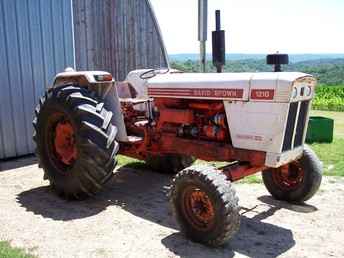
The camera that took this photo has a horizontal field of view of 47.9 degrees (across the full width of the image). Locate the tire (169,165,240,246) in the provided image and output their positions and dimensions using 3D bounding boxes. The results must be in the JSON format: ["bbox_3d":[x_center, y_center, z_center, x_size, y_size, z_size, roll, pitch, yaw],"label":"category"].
[{"bbox_3d":[0.295,0.729,3.693,0.215,0.755,0.755,-7,10,-43],"label":"tire"}]

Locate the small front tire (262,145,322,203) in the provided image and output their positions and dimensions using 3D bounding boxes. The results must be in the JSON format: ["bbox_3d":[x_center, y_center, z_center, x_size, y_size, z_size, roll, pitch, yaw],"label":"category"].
[{"bbox_3d":[1.535,0.539,5.014,0.205,0.765,0.765,-7,10,-43],"label":"small front tire"}]

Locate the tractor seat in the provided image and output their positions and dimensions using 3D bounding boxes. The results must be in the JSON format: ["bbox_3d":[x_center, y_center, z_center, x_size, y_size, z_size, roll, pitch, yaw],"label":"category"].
[{"bbox_3d":[-0.774,-0.527,5.780,0.450,0.410,0.480,5,9,43],"label":"tractor seat"}]

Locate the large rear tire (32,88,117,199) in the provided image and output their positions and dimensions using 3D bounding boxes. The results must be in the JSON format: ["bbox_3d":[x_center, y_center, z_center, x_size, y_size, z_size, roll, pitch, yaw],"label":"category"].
[{"bbox_3d":[-1.353,0.168,5.315,1.531,1.531,0.440,5,9,43],"label":"large rear tire"}]

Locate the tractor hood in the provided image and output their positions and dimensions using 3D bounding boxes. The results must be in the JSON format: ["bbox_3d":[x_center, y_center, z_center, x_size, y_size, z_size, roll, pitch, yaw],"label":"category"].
[{"bbox_3d":[0.568,-0.492,4.526,1.975,0.310,0.520,5,9,43],"label":"tractor hood"}]

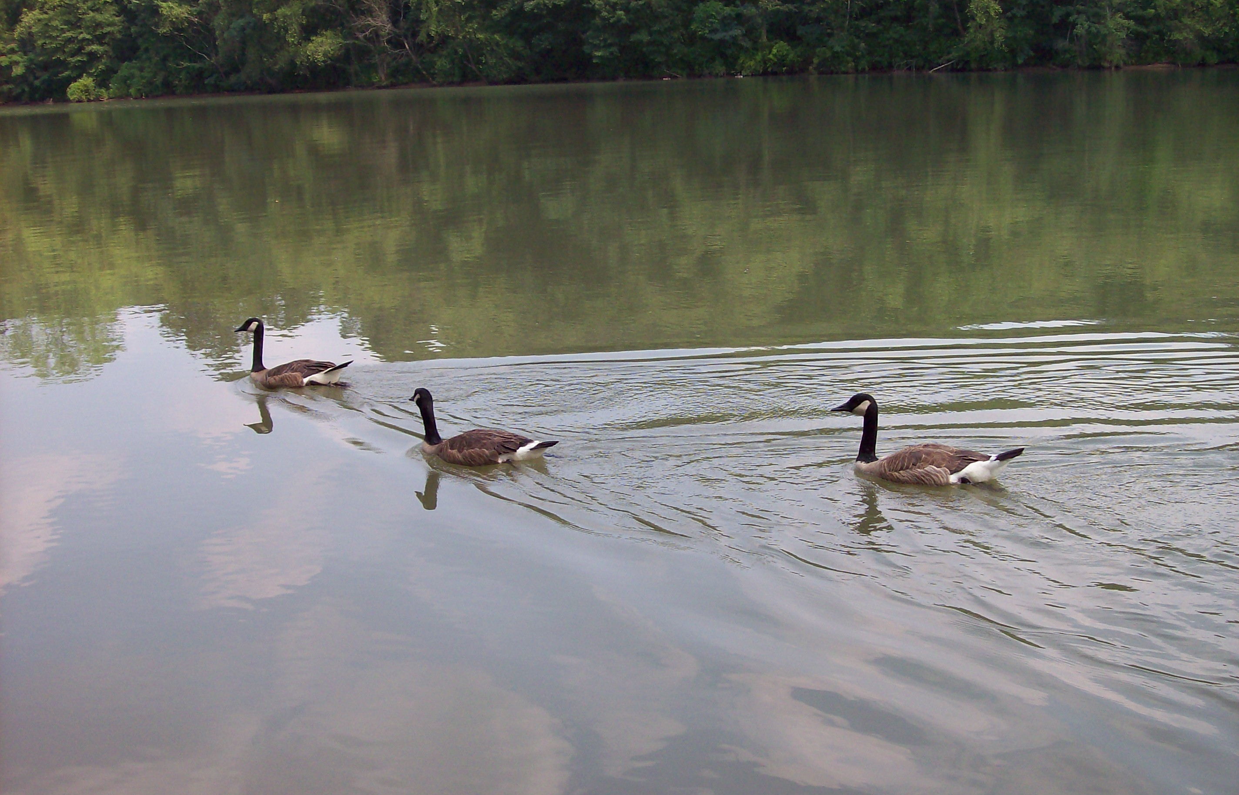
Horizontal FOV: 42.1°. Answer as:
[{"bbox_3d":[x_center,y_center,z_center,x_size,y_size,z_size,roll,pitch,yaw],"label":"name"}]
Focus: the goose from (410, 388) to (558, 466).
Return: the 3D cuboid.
[{"bbox_3d":[-0.551,0.129,6.541,0.630,0.334,0.227,2,13,16],"label":"goose"}]

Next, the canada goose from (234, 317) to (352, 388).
[{"bbox_3d":[-1.652,-0.211,8.192,0.663,0.375,0.234,3,13,20],"label":"canada goose"}]

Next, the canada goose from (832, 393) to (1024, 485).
[{"bbox_3d":[1.155,0.166,6.033,0.711,0.374,0.243,0,12,9],"label":"canada goose"}]

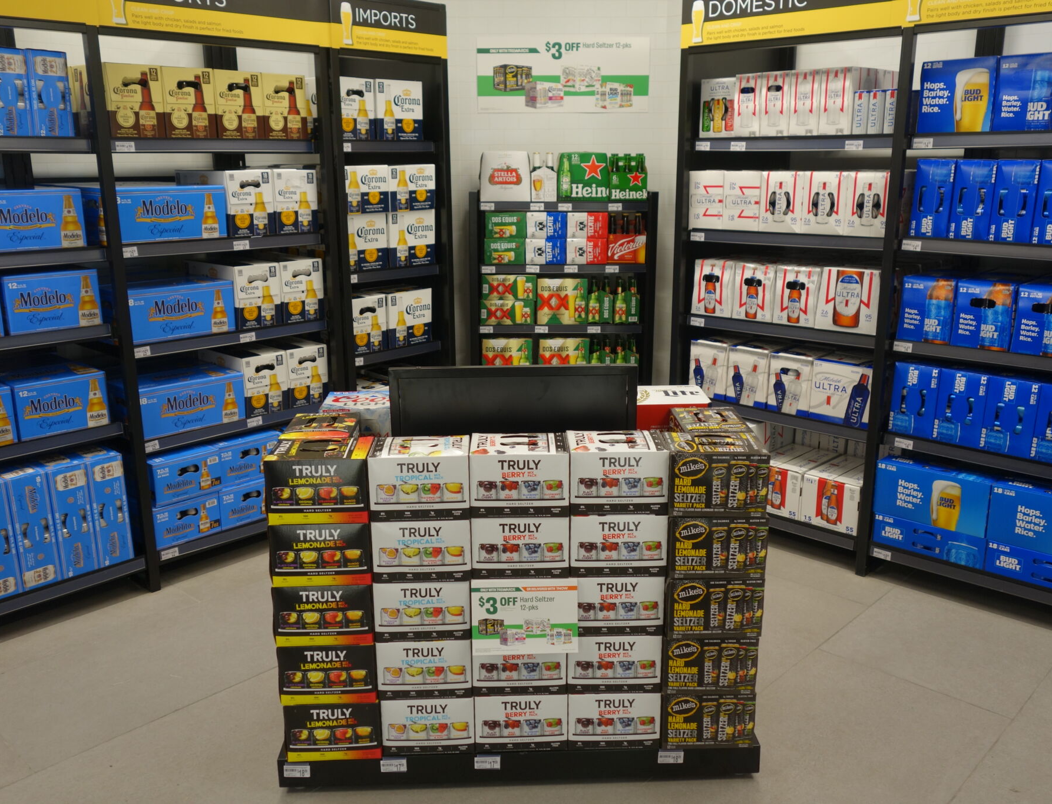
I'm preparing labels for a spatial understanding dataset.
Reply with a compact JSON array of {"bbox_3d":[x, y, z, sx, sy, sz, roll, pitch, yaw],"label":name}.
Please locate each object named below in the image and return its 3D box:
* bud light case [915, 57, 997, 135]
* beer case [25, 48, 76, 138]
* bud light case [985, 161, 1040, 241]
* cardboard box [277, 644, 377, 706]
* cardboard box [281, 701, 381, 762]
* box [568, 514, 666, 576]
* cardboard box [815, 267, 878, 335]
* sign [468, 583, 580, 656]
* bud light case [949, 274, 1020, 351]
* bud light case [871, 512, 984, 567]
[{"bbox_3d":[1.470,-1.018,3.137,0.231,0.230,0.178,13,19,41],"label":"bud light case"},{"bbox_3d":[-1.617,-1.017,3.115,0.200,0.266,0.125,13,19,41],"label":"beer case"},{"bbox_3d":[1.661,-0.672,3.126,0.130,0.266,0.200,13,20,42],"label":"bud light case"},{"bbox_3d":[-0.487,0.645,2.374,0.233,0.157,0.174,-1,14,-3],"label":"cardboard box"},{"bbox_3d":[-0.484,0.803,2.424,0.236,0.158,0.174,-1,15,-3],"label":"cardboard box"},{"bbox_3d":[0.220,0.327,2.338,0.231,0.158,0.173,-1,15,-2],"label":"box"},{"bbox_3d":[1.247,-0.389,3.503,0.240,0.234,0.184,13,19,41],"label":"cardboard box"},{"bbox_3d":[0.000,0.525,2.299,0.260,0.203,0.008,-1,14,-2],"label":"sign"},{"bbox_3d":[1.623,-0.313,3.241,0.187,0.227,0.247,13,19,41],"label":"bud light case"},{"bbox_3d":[1.524,0.482,3.474,0.397,0.124,0.202,12,19,41],"label":"bud light case"}]

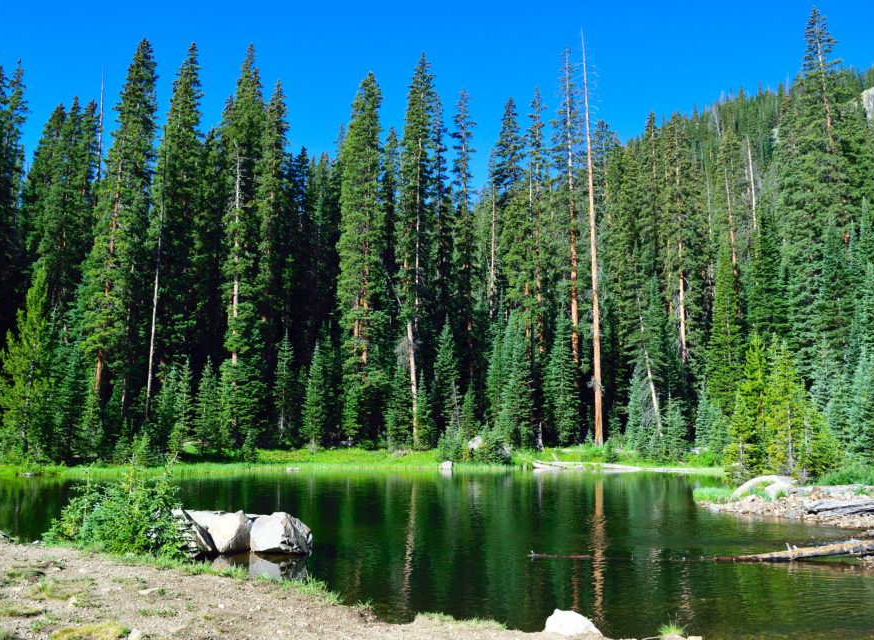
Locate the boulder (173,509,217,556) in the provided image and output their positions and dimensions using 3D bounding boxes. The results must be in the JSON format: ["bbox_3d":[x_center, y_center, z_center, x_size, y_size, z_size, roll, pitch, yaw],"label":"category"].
[{"bbox_3d":[-3.539,3.100,10.610,0.620,0.560,0.800,3,-7,-18],"label":"boulder"}]

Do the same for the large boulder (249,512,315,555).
[{"bbox_3d":[-2.317,3.161,10.797,0.880,0.530,0.740,2,-7,-11],"label":"large boulder"}]

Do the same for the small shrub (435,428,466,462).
[{"bbox_3d":[0.510,4.602,26.622,1.000,1.200,1.000,1,-7,1],"label":"small shrub"}]

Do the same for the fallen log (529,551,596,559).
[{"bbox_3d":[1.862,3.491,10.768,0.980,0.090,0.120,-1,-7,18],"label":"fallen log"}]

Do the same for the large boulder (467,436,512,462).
[{"bbox_3d":[2.002,4.889,27.371,1.580,0.900,1.150,1,-7,4],"label":"large boulder"}]

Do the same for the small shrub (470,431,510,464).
[{"bbox_3d":[1.934,4.626,26.421,1.400,1.200,1.200,1,-7,4],"label":"small shrub"}]

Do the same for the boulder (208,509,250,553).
[{"bbox_3d":[-3.093,3.140,10.791,0.580,0.540,0.720,3,-7,-15],"label":"boulder"}]

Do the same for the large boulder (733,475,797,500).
[{"bbox_3d":[7.635,3.922,16.906,1.320,0.420,0.950,-2,-7,24],"label":"large boulder"}]

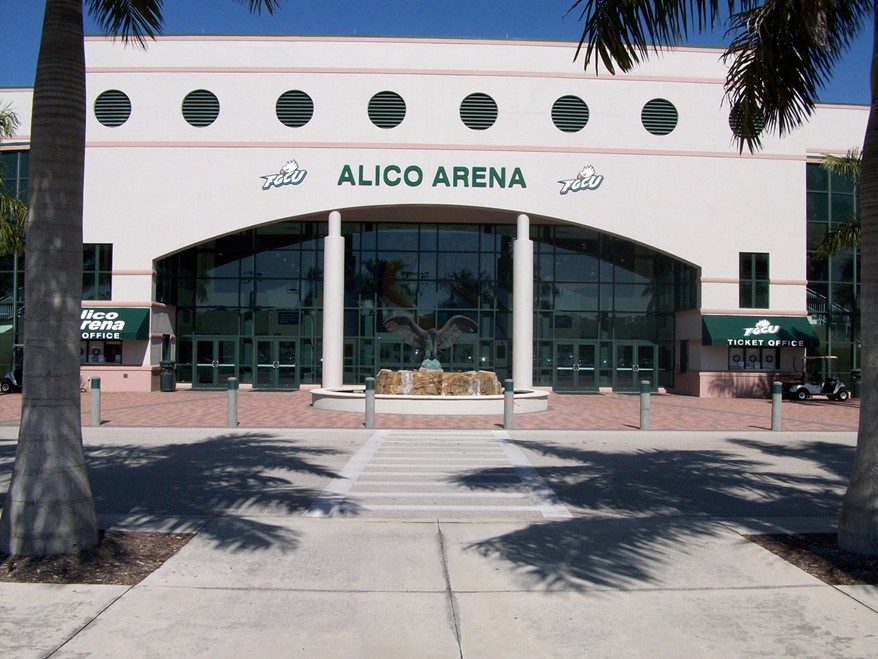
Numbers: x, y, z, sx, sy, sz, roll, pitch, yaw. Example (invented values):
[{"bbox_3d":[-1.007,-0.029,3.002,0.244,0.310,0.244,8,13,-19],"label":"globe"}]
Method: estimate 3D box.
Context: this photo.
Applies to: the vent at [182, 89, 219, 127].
[{"bbox_3d":[-9.471,-8.789,34.227,1.500,1.500,0.200,1,-1,-2],"label":"vent"}]

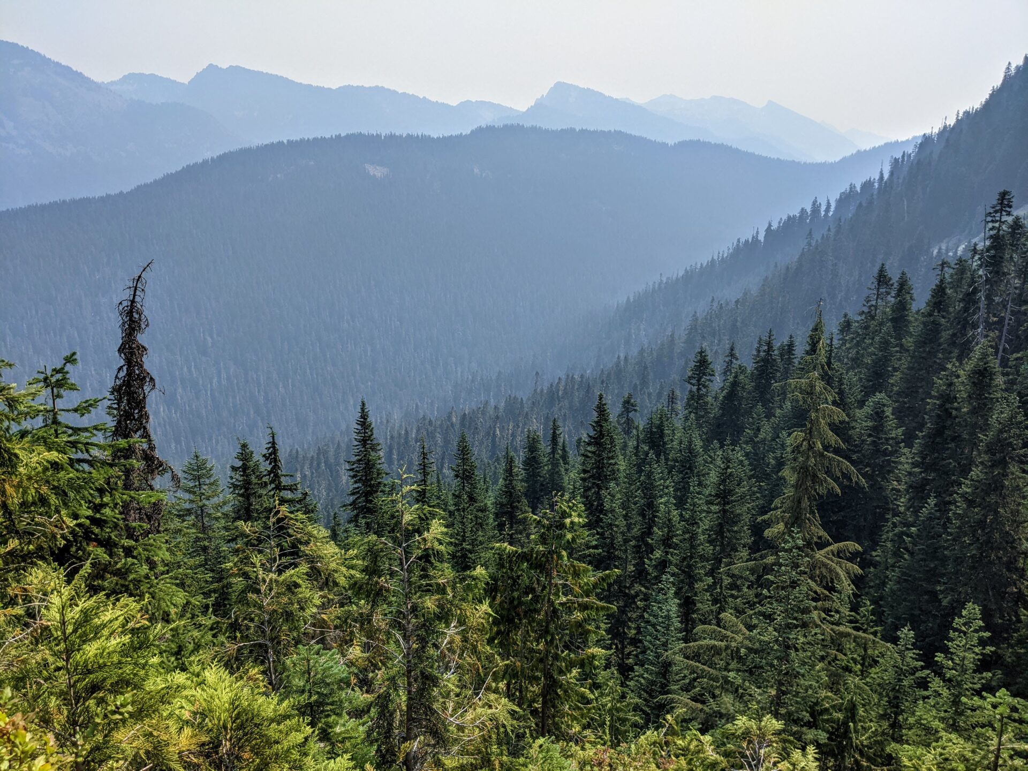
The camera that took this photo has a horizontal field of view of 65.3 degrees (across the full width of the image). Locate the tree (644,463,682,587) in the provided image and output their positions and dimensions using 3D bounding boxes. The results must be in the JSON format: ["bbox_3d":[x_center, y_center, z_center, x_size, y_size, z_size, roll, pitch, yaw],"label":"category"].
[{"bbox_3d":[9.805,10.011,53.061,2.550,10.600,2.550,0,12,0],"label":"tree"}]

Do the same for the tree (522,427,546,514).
[{"bbox_3d":[2.311,11.684,90.515,2.720,14.090,2.720,0,14,0],"label":"tree"}]

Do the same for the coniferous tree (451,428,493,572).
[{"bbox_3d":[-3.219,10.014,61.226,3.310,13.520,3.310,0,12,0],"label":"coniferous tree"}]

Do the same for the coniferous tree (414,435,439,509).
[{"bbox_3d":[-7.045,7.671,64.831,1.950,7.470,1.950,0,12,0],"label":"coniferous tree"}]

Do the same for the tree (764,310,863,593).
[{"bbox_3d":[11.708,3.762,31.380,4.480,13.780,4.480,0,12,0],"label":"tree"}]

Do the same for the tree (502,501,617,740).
[{"bbox_3d":[0.955,5.438,17.846,2.610,6.290,2.610,0,14,0],"label":"tree"}]

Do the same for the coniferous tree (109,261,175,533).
[{"bbox_3d":[-12.058,1.309,26.092,2.140,10.610,2.140,0,14,0],"label":"coniferous tree"}]

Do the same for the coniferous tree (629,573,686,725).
[{"bbox_3d":[6.672,12.375,37.214,2.650,7.790,2.650,0,12,0],"label":"coniferous tree"}]

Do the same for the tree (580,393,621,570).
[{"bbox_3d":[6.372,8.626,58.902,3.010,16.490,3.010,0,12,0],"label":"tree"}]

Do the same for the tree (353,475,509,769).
[{"bbox_3d":[-1.555,4.838,15.119,2.920,6.650,2.920,0,14,0],"label":"tree"}]

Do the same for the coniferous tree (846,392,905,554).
[{"bbox_3d":[28.811,8.012,63.835,4.670,15.430,4.670,0,14,0],"label":"coniferous tree"}]

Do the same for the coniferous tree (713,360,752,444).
[{"bbox_3d":[24.104,3.614,88.503,4.340,13.100,4.340,0,14,0],"label":"coniferous tree"}]

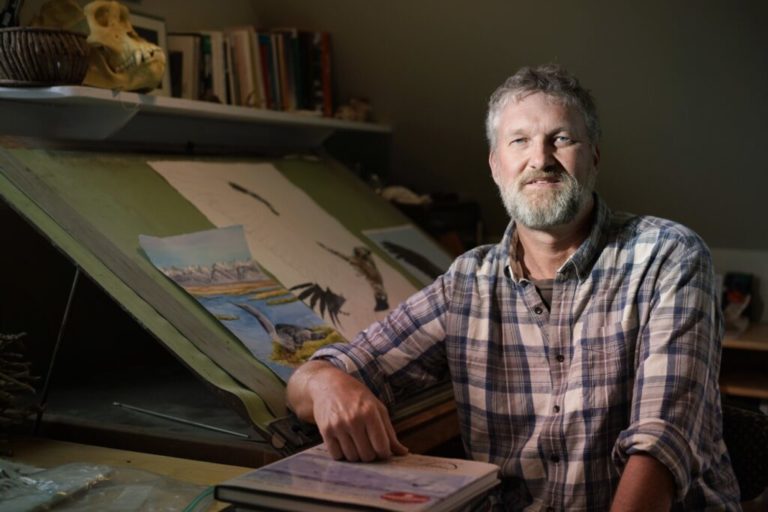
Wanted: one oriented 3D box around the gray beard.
[{"bbox_3d":[0.243,-0.085,1.770,0.140,0.092,0.100,-1,2,11],"label":"gray beard"}]

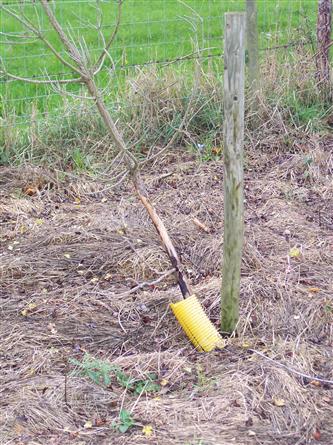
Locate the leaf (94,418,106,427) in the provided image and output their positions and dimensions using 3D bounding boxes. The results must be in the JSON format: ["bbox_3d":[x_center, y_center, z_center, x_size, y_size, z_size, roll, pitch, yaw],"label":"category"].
[{"bbox_3d":[-0.218,0.660,4.405,0.038,0.014,0.035,0,15,0],"label":"leaf"}]

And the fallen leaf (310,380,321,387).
[{"bbox_3d":[0.530,0.572,4.748,0.035,0.011,0.030,0,15,0],"label":"fallen leaf"}]

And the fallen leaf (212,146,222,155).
[{"bbox_3d":[0.333,-0.470,8.714,0.063,0.040,0.050,0,15,0],"label":"fallen leaf"}]

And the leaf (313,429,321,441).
[{"bbox_3d":[0.483,0.683,4.302,0.025,0.021,0.045,0,15,0],"label":"leaf"}]

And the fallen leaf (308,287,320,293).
[{"bbox_3d":[0.645,0.292,5.826,0.051,0.013,0.042,0,15,0],"label":"fallen leaf"}]

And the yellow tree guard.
[{"bbox_3d":[0.119,0.396,5.170,0.102,0.222,0.102,-29,2,15],"label":"yellow tree guard"}]

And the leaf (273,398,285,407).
[{"bbox_3d":[0.383,0.616,4.572,0.040,0.015,0.035,0,15,0],"label":"leaf"}]

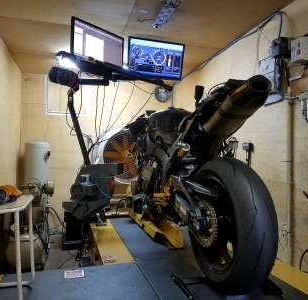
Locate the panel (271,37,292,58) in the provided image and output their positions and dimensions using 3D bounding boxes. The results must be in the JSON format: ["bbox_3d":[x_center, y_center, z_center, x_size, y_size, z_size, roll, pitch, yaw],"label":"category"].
[{"bbox_3d":[0.893,-0.720,2.110,0.105,0.135,0.085,0,-1,-16],"label":"panel"}]

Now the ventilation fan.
[{"bbox_3d":[-0.335,0.070,3.420,0.620,0.620,0.400,0,-1,-19],"label":"ventilation fan"}]

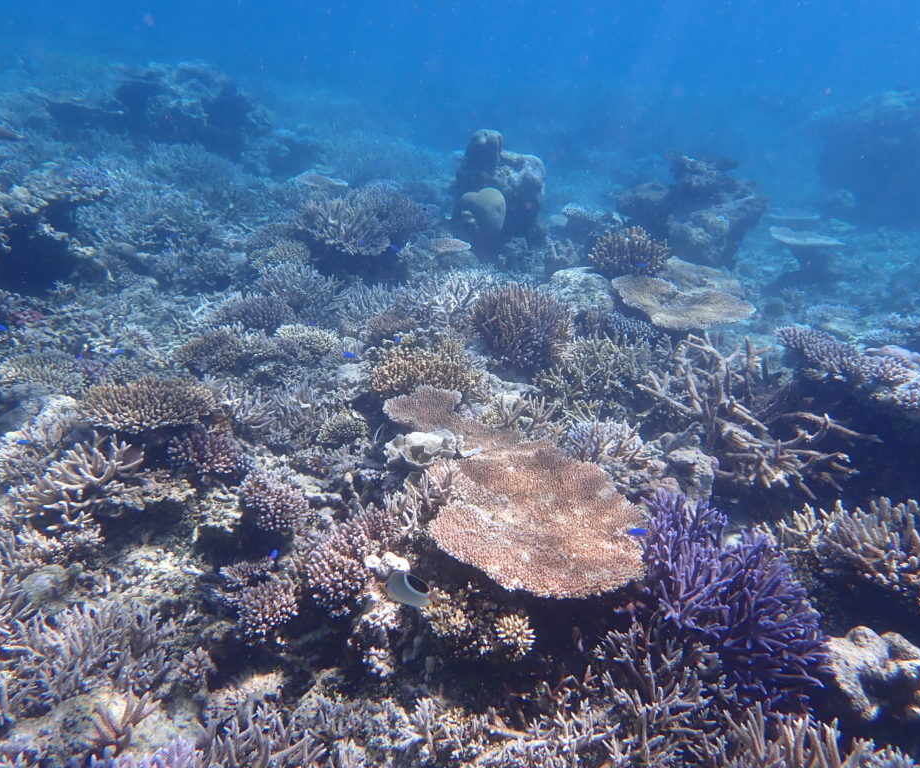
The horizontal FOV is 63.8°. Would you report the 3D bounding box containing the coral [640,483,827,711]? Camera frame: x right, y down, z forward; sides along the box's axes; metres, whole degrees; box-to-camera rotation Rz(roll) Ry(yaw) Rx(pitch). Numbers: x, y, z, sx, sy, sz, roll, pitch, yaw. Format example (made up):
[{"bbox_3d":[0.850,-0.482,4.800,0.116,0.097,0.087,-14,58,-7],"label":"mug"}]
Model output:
[{"bbox_3d":[0.605,0.475,1.630,0.370,0.360,0.340,0,26,0],"label":"coral"}]

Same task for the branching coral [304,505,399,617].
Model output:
[{"bbox_3d":[-0.252,0.410,1.720,0.220,0.220,0.240,0,26,0],"label":"branching coral"}]

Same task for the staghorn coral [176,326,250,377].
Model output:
[{"bbox_3d":[-1.029,-0.136,3.100,0.320,0.190,0.290,-9,26,-18],"label":"staghorn coral"}]

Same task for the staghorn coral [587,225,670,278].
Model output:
[{"bbox_3d":[0.911,-0.717,4.000,0.450,0.280,0.410,6,26,12],"label":"staghorn coral"}]

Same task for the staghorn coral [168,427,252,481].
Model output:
[{"bbox_3d":[-0.742,0.207,2.200,0.240,0.140,0.200,0,26,0],"label":"staghorn coral"}]

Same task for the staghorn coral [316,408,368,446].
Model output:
[{"bbox_3d":[-0.373,0.138,2.350,0.165,0.105,0.150,0,26,0],"label":"staghorn coral"}]

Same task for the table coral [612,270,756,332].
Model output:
[{"bbox_3d":[0.922,-0.344,3.050,0.570,0.130,0.500,0,26,0],"label":"table coral"}]

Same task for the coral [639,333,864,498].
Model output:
[{"bbox_3d":[0.907,0.098,2.300,0.640,0.400,0.480,0,26,0],"label":"coral"}]

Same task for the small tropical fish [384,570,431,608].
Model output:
[{"bbox_3d":[-0.128,0.500,1.800,0.130,0.085,0.028,10,27,21],"label":"small tropical fish"}]

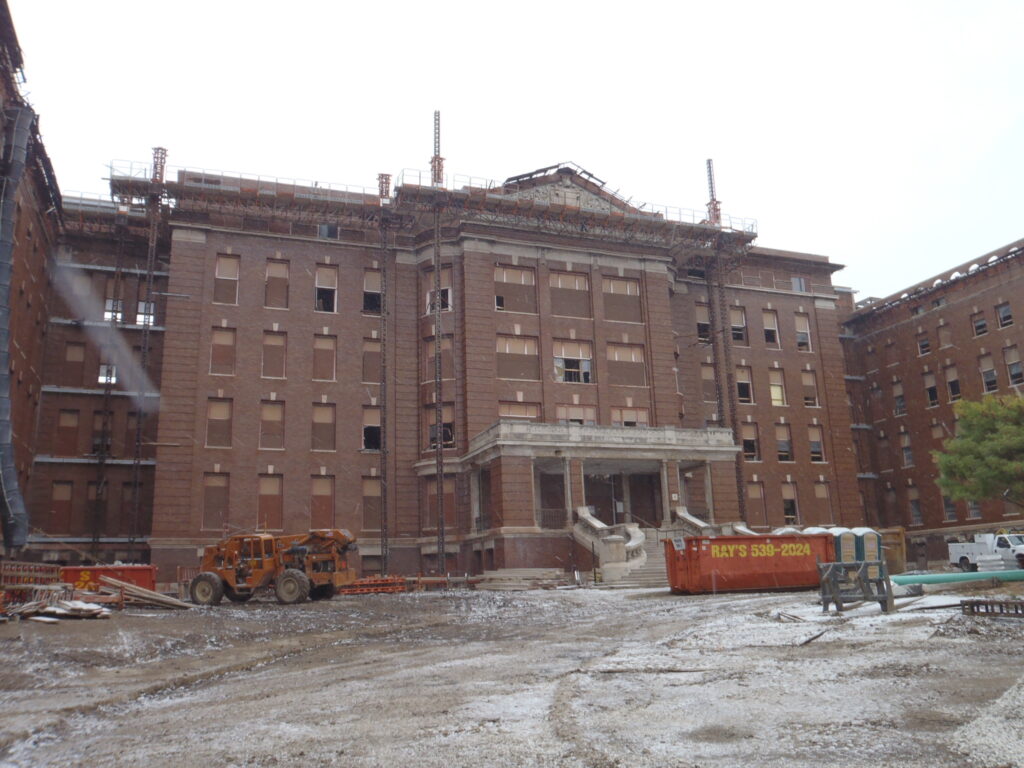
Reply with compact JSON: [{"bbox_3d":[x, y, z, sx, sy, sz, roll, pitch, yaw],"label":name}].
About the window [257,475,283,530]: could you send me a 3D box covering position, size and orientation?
[{"bbox_3d":[-12.335,6.056,42.274,1.211,2.823,0.160,3,-15,-20],"label":"window"}]

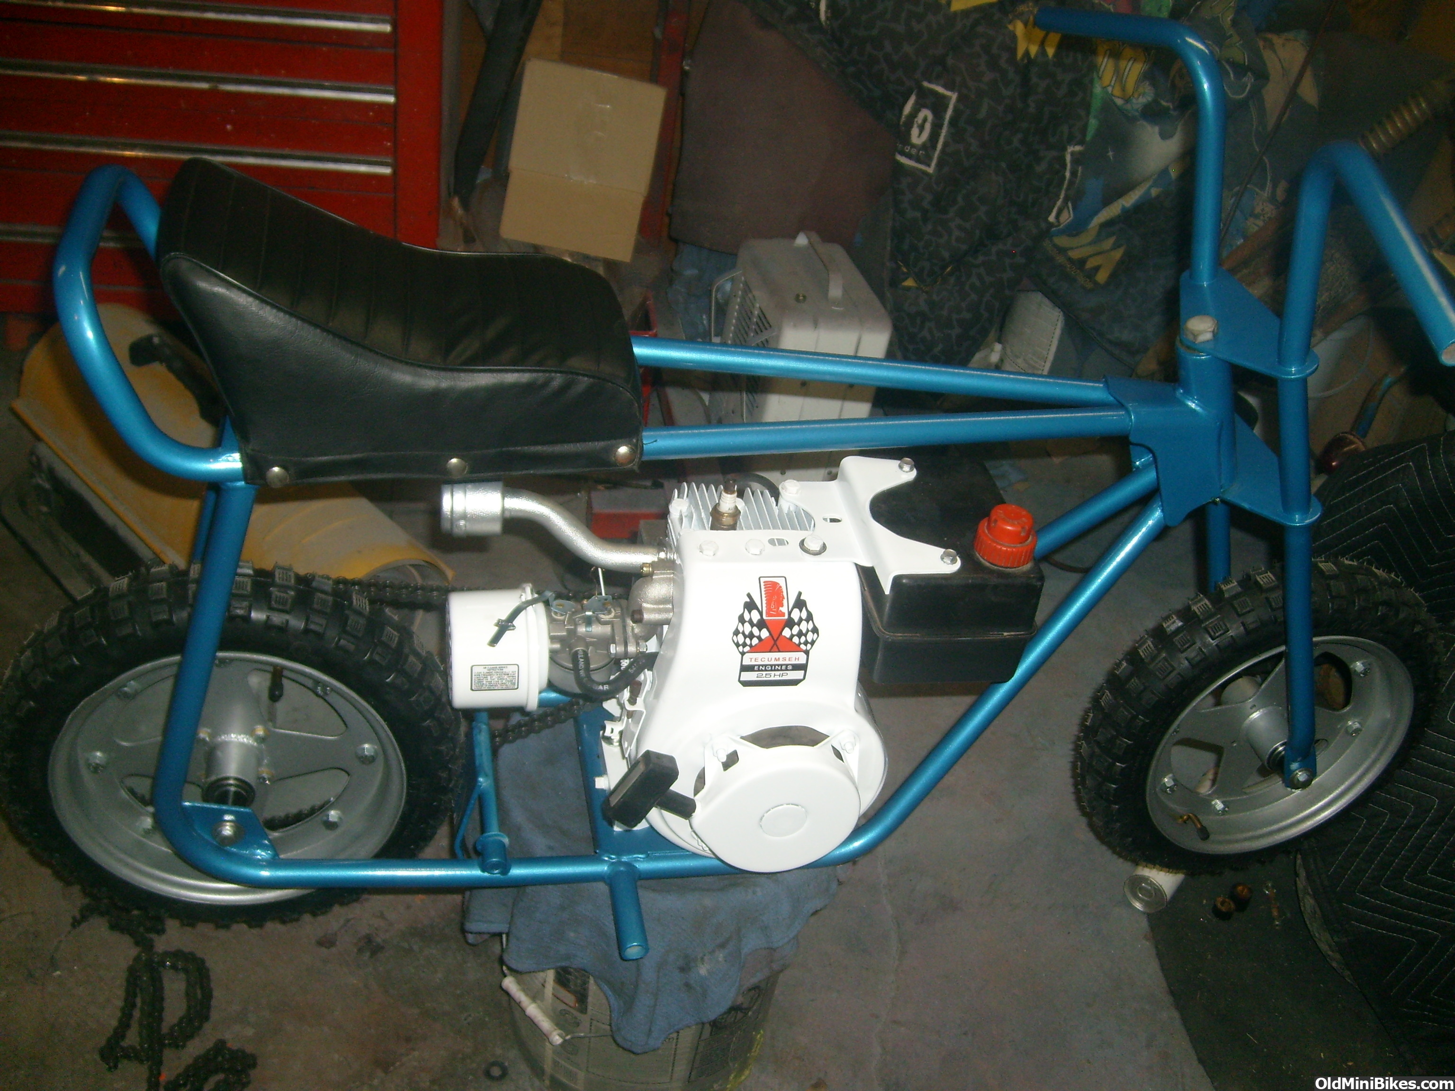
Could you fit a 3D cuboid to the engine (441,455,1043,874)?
[{"bbox_3d":[0.005,0.100,1.284,0.505,0.318,0.278,1,33,-12],"label":"engine"}]

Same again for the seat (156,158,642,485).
[{"bbox_3d":[-0.231,-0.168,1.096,0.329,0.175,0.206,1,33,-12],"label":"seat"}]

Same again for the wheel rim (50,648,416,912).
[{"bbox_3d":[-0.417,0.182,1.255,0.278,0.278,0.080,1,33,-12],"label":"wheel rim"}]

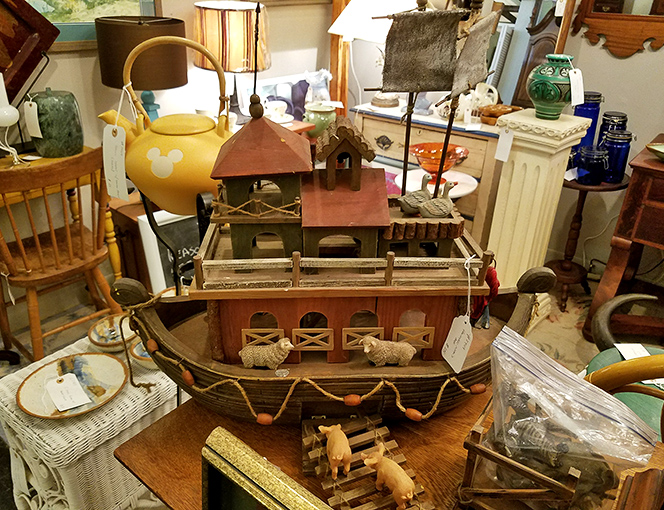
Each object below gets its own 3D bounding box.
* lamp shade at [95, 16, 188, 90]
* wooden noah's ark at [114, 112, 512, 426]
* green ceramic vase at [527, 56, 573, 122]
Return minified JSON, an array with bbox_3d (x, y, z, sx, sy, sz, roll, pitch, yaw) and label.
[{"bbox_3d":[-0.768,-0.821,2.080,0.345,0.245,0.345,2,28,0],"label":"lamp shade"},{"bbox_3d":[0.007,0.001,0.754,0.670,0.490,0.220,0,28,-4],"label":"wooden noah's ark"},{"bbox_3d":[0.879,-0.665,2.014,0.165,0.235,0.165,2,28,0],"label":"green ceramic vase"}]

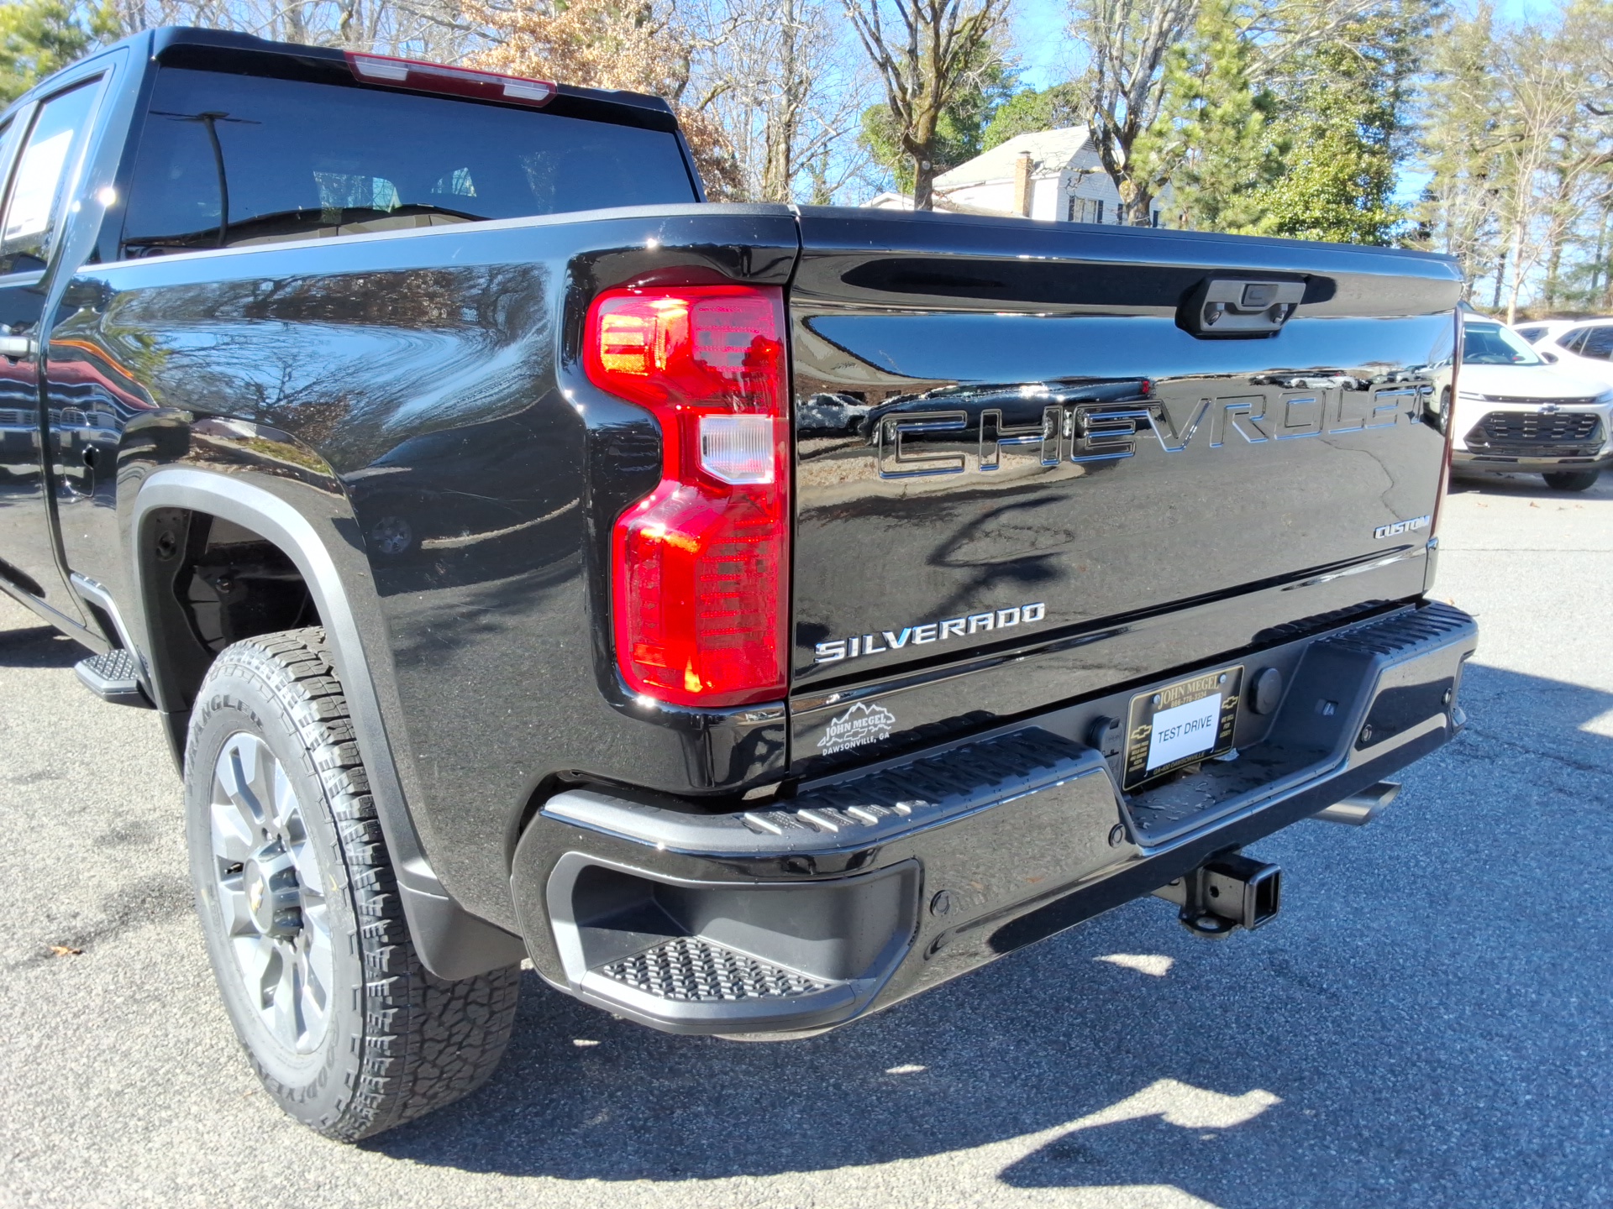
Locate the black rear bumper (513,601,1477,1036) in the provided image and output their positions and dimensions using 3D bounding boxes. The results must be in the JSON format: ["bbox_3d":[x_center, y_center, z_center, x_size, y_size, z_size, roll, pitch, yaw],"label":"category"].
[{"bbox_3d":[0.520,0.229,2.019,1.970,0.265,0.420,-10,15,-41],"label":"black rear bumper"}]

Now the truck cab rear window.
[{"bbox_3d":[-0.889,-1.062,3.374,1.640,0.460,0.070,-10,8,-41],"label":"truck cab rear window"}]

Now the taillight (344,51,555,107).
[{"bbox_3d":[-0.902,-1.334,3.334,0.580,0.070,0.060,-10,15,-41],"label":"taillight"}]

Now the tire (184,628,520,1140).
[{"bbox_3d":[-0.807,0.460,2.248,0.280,0.840,0.850,-10,15,-41],"label":"tire"}]

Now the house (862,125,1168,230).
[{"bbox_3d":[12.350,-23.650,75.000,12.000,7.200,12.500,10,15,40],"label":"house"}]

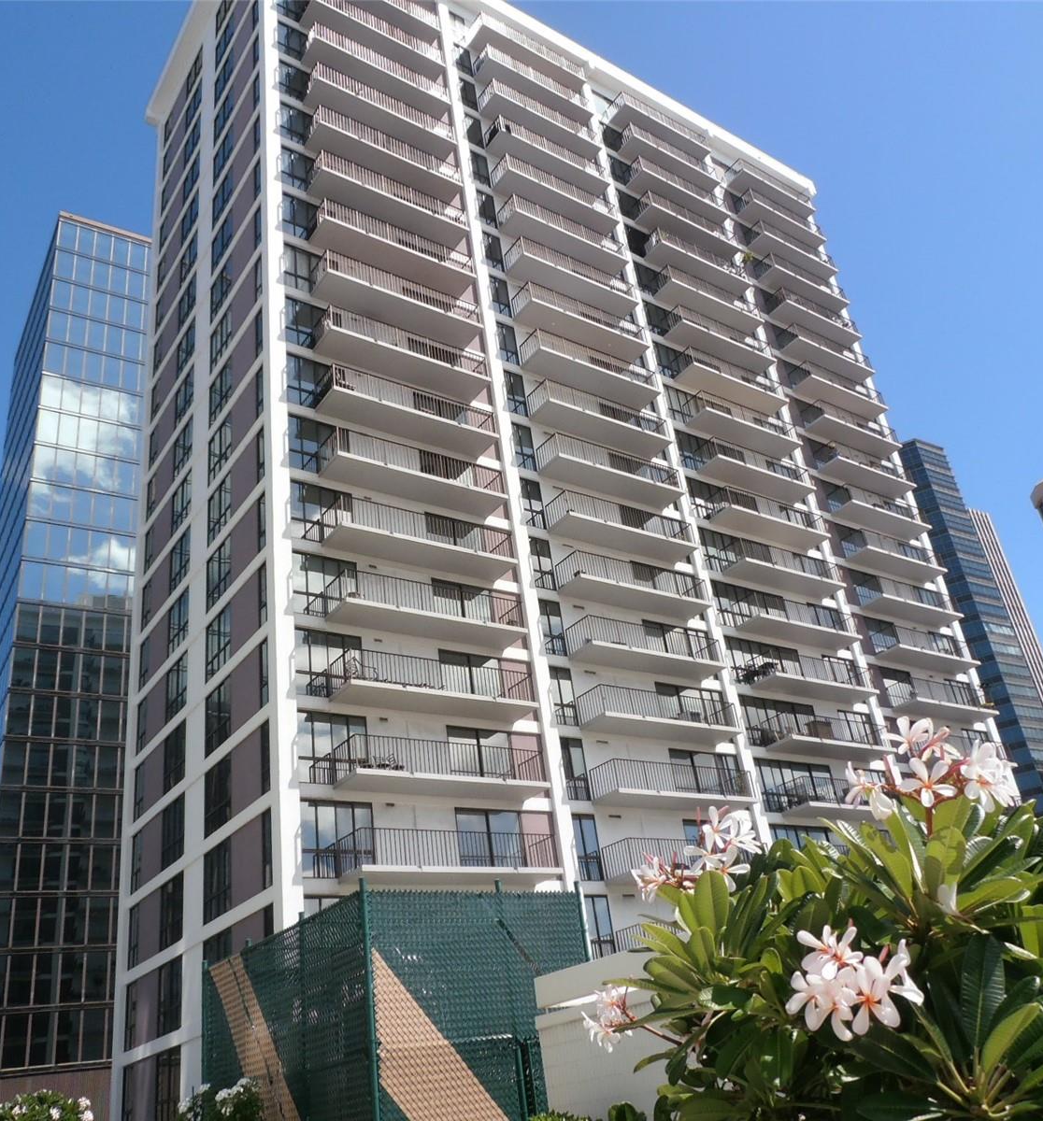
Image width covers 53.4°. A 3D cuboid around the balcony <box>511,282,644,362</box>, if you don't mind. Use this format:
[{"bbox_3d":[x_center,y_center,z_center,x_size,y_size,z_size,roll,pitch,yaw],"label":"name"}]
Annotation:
[{"bbox_3d":[2.805,-10.913,48.137,6.884,1.238,1.485,12,-34,-34],"label":"balcony"}]

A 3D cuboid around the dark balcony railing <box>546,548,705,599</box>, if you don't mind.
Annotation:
[{"bbox_3d":[4.536,1.024,41.455,6.761,1.058,1.395,12,-34,-34],"label":"dark balcony railing"}]

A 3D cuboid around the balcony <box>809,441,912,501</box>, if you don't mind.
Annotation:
[{"bbox_3d":[19.314,-4.981,58.072,6.966,1.192,1.467,12,-34,-34],"label":"balcony"}]

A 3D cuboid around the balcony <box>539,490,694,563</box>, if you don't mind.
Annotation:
[{"bbox_3d":[4.148,-1.311,42.177,6.790,1.191,1.408,12,-34,-34],"label":"balcony"}]

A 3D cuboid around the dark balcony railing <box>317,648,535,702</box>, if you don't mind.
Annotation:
[{"bbox_3d":[-2.769,4.065,33.477,6.736,1.059,1.572,12,-34,-34],"label":"dark balcony railing"}]

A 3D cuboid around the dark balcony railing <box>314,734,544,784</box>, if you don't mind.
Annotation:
[{"bbox_3d":[-2.421,6.523,32.465,6.815,1.040,1.412,12,-34,-34],"label":"dark balcony railing"}]

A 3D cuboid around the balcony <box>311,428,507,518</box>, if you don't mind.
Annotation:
[{"bbox_3d":[-3.711,-3.046,36.781,6.835,1.191,1.408,12,-34,-34],"label":"balcony"}]

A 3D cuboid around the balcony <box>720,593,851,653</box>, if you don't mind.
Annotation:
[{"bbox_3d":[12.642,2.882,47.277,6.900,1.238,1.485,12,-34,-34],"label":"balcony"}]

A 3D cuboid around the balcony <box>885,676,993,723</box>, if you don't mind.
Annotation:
[{"bbox_3d":[20.866,6.967,51.215,6.872,1.185,1.434,12,-34,-34],"label":"balcony"}]

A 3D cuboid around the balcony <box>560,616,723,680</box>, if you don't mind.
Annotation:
[{"bbox_3d":[4.922,3.519,40.424,6.884,1.238,1.485,12,-34,-34],"label":"balcony"}]

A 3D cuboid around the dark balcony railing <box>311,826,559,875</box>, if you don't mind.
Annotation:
[{"bbox_3d":[-1.996,8.702,30.507,6.727,1.048,1.354,12,-34,-34],"label":"dark balcony railing"}]

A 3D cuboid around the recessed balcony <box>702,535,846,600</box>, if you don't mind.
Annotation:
[{"bbox_3d":[12.062,0.437,47.612,6.829,1.191,1.408,12,-34,-34],"label":"recessed balcony"}]

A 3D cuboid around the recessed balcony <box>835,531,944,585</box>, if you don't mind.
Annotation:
[{"bbox_3d":[19.800,-0.127,55.074,7.018,1.205,1.611,12,-34,-34],"label":"recessed balcony"}]

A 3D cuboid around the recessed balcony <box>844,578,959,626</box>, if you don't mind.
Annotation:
[{"bbox_3d":[20.164,2.200,53.740,6.872,1.185,1.434,12,-34,-34],"label":"recessed balcony"}]

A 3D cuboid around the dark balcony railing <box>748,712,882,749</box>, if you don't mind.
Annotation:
[{"bbox_3d":[13.348,7.663,44.829,6.799,1.040,1.412,12,-34,-34],"label":"dark balcony railing"}]

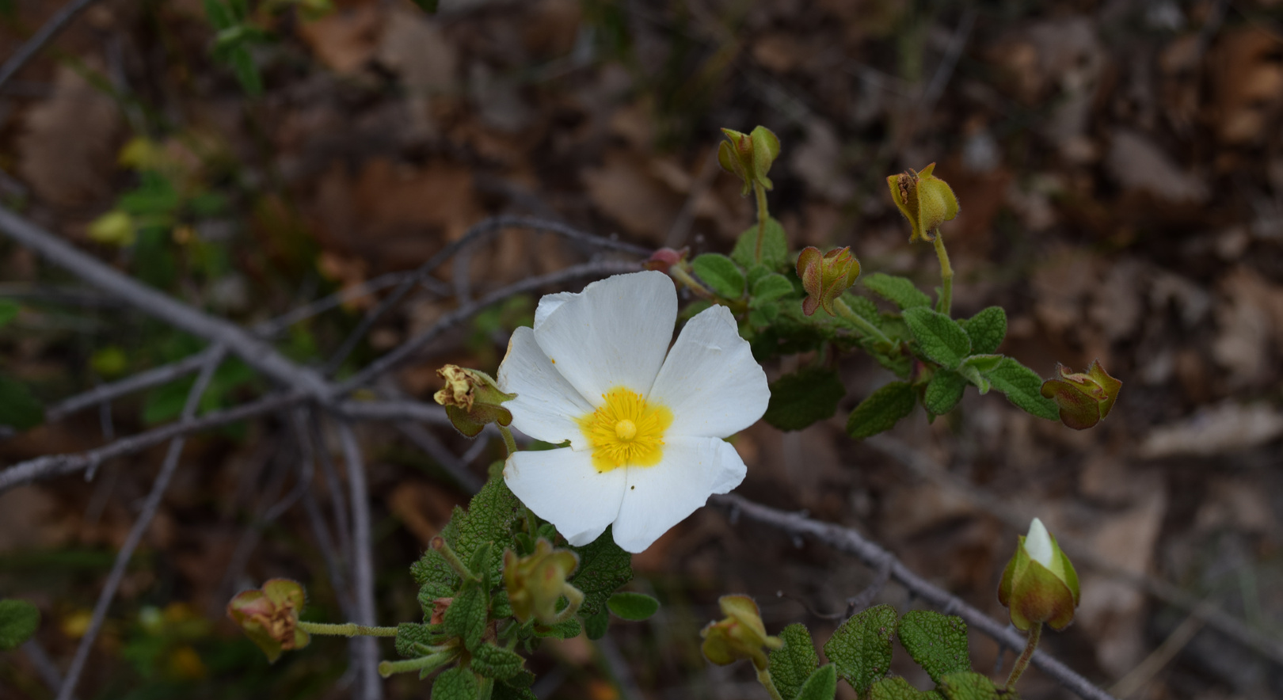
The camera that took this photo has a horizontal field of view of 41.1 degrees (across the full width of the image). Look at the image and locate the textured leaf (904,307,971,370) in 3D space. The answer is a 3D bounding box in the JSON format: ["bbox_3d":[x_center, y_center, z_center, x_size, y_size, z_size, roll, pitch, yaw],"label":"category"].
[{"bbox_3d":[0.050,-0.002,0.292,0.015,0.003,0.009,42,64,-12],"label":"textured leaf"}]

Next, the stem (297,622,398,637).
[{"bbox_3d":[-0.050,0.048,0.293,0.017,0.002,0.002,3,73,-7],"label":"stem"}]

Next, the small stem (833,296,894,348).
[{"bbox_3d":[0.039,-0.005,0.295,0.014,0.002,0.002,36,10,-21],"label":"small stem"}]

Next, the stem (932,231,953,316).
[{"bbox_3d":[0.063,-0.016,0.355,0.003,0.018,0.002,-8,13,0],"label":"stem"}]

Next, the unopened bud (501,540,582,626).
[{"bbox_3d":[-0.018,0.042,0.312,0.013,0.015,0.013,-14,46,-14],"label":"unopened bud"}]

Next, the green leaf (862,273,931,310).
[{"bbox_3d":[0.048,-0.010,0.318,0.016,0.003,0.008,28,49,30],"label":"green leaf"}]

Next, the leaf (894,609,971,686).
[{"bbox_3d":[0.049,0.051,0.288,0.011,0.003,0.016,-40,94,-18],"label":"leaf"}]

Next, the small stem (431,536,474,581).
[{"bbox_3d":[-0.034,0.038,0.308,0.003,0.013,0.003,-26,42,23],"label":"small stem"}]

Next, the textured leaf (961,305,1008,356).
[{"bbox_3d":[0.066,-0.004,0.333,0.008,0.004,0.013,35,69,23],"label":"textured leaf"}]

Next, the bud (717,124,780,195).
[{"bbox_3d":[0.020,-0.035,0.314,0.011,0.013,0.011,0,12,0],"label":"bud"}]

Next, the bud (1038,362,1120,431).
[{"bbox_3d":[0.075,0.008,0.291,0.013,0.012,0.012,15,31,-9],"label":"bud"}]

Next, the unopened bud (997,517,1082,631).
[{"bbox_3d":[0.067,0.038,0.289,0.014,0.019,0.013,0,12,0],"label":"unopened bud"}]

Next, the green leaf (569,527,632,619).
[{"bbox_3d":[-0.008,0.042,0.325,0.015,0.005,0.020,39,68,11],"label":"green leaf"}]

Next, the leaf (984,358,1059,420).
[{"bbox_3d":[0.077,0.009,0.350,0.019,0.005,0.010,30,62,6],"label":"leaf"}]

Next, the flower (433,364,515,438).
[{"bbox_3d":[-0.030,0.009,0.308,0.012,0.013,0.013,0,69,54],"label":"flower"}]

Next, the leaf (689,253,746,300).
[{"bbox_3d":[0.015,-0.015,0.335,0.012,0.004,0.008,24,65,19],"label":"leaf"}]

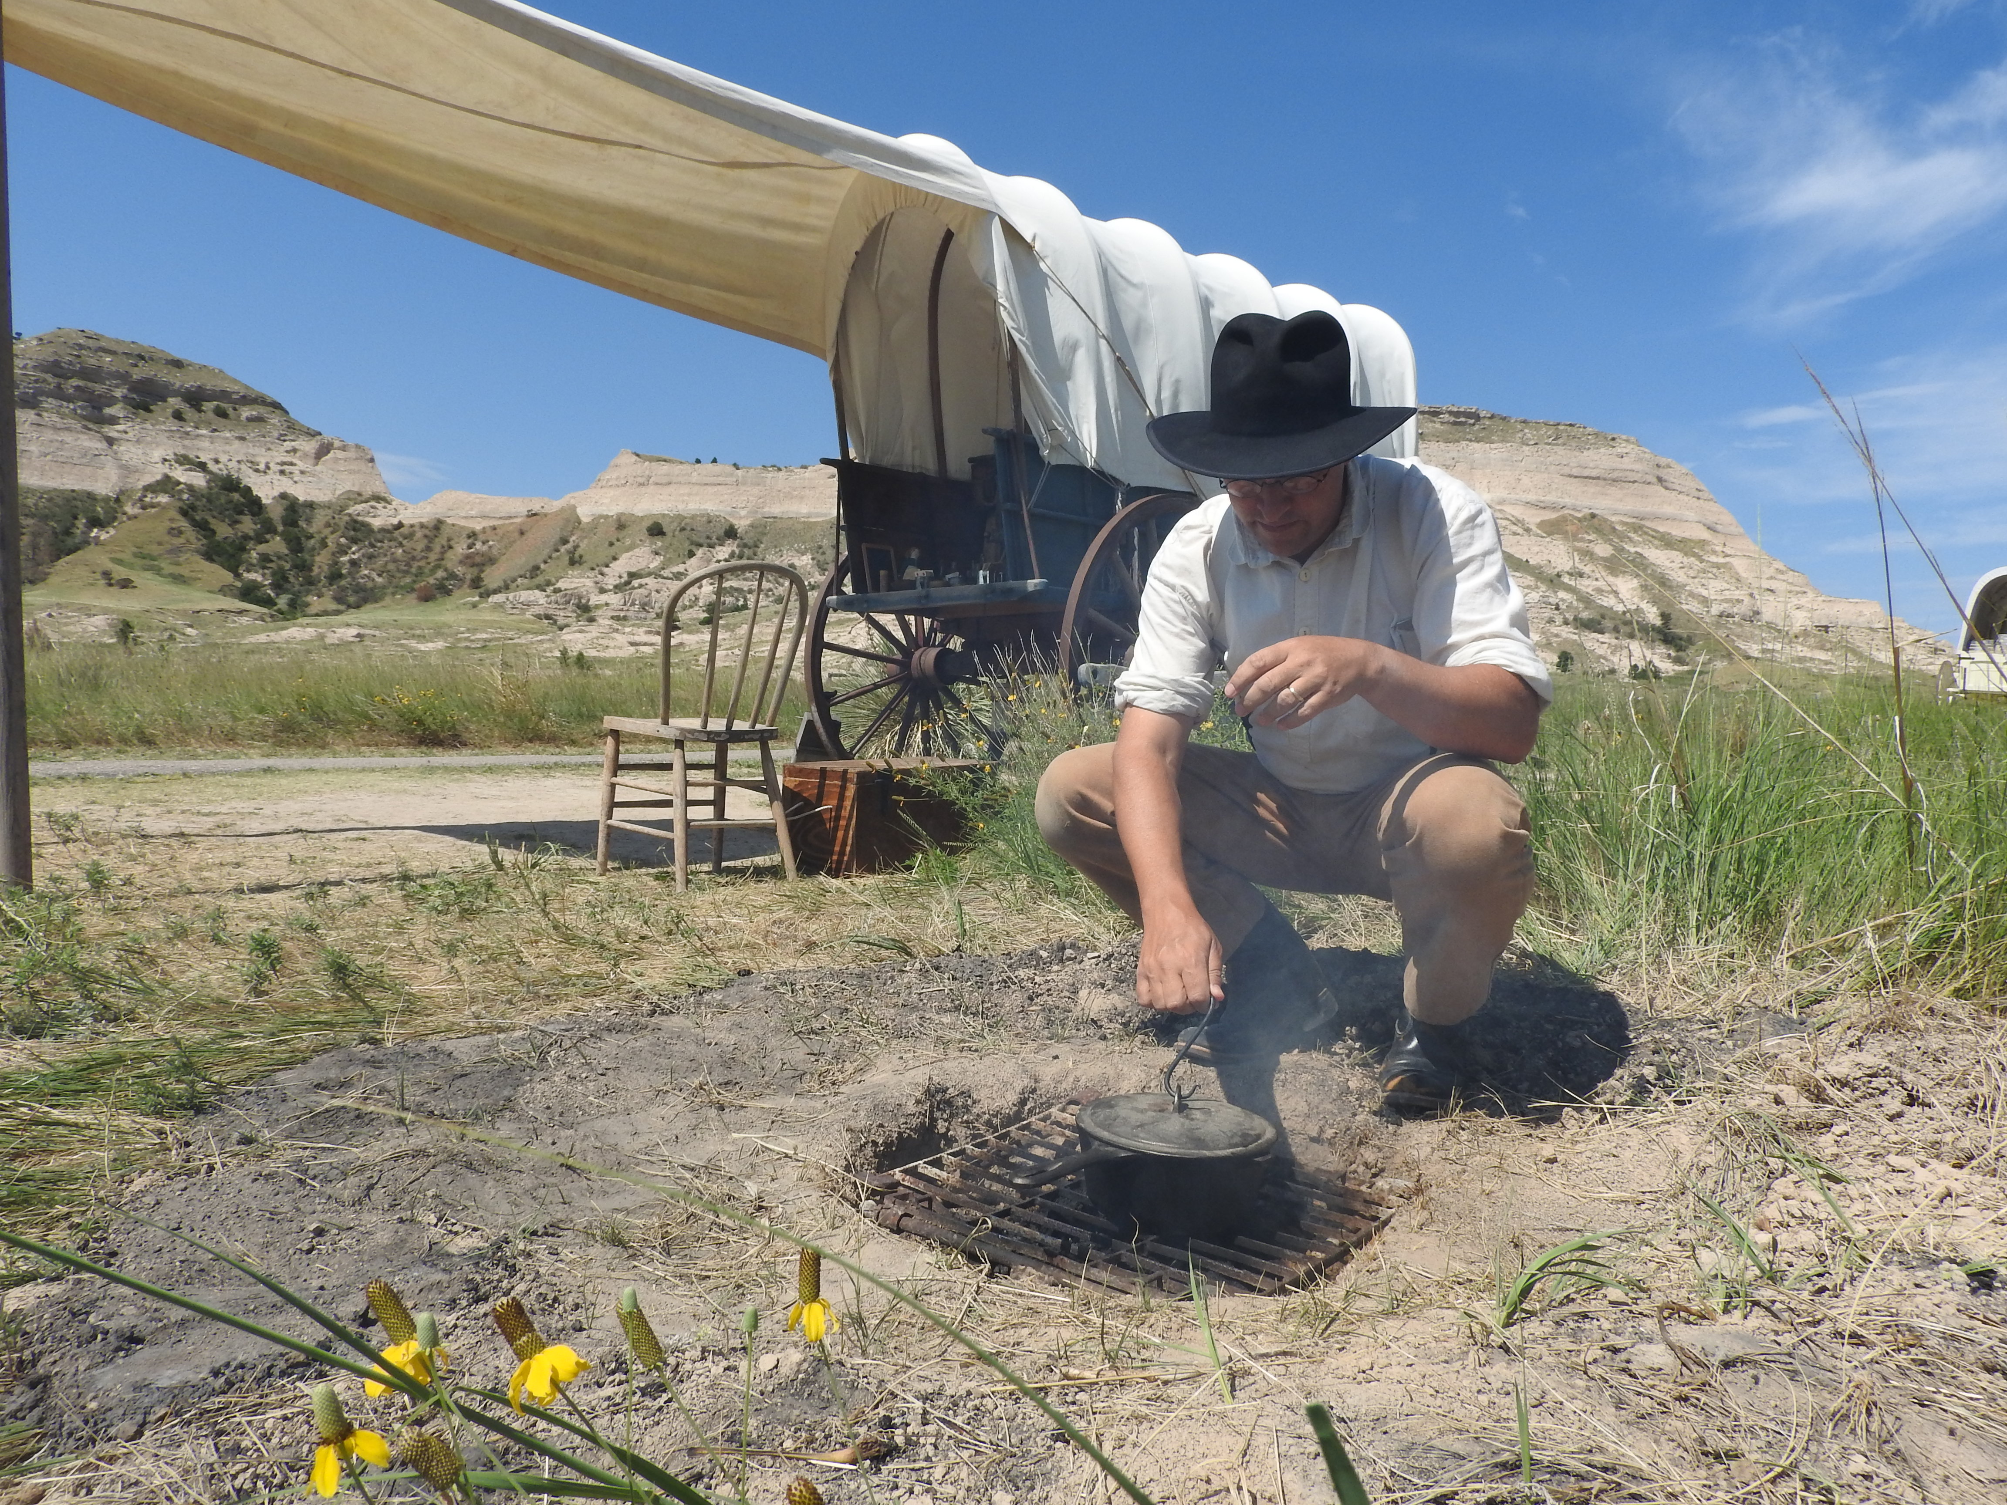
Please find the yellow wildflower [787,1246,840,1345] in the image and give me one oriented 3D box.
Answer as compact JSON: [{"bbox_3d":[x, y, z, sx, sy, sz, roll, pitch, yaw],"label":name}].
[{"bbox_3d":[-0.102,0.289,0.740,0.028,0.047,0.027,0,4,-12],"label":"yellow wildflower"}]

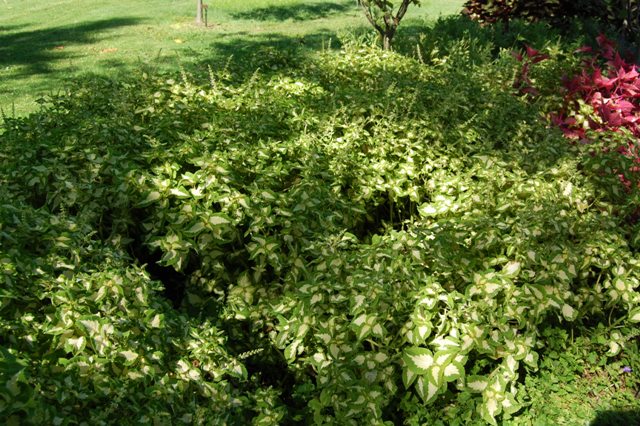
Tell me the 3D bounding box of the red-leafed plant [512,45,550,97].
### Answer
[{"bbox_3d":[1.751,-1.167,5.000,0.310,0.420,0.300,0,25,0],"label":"red-leafed plant"}]

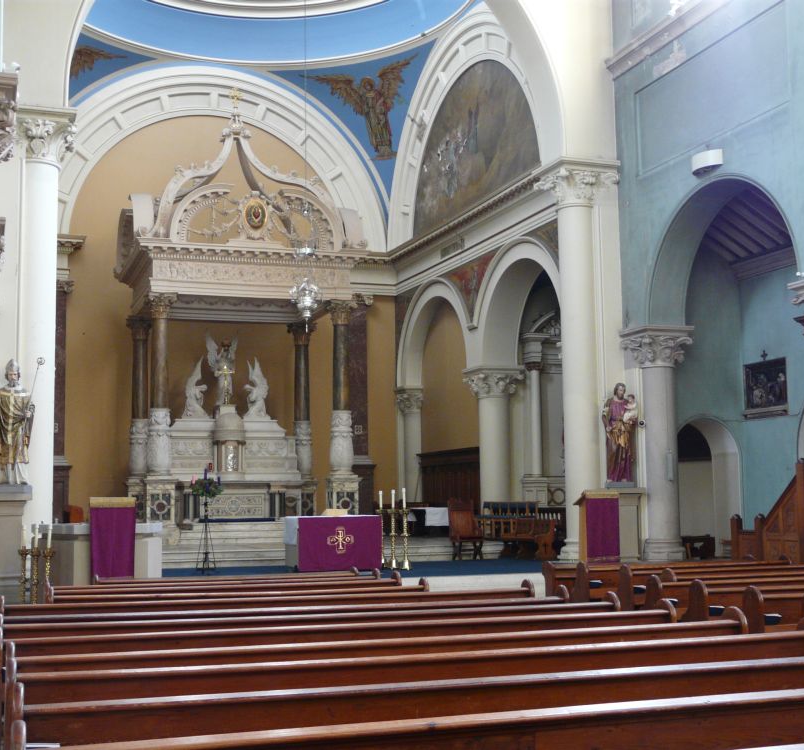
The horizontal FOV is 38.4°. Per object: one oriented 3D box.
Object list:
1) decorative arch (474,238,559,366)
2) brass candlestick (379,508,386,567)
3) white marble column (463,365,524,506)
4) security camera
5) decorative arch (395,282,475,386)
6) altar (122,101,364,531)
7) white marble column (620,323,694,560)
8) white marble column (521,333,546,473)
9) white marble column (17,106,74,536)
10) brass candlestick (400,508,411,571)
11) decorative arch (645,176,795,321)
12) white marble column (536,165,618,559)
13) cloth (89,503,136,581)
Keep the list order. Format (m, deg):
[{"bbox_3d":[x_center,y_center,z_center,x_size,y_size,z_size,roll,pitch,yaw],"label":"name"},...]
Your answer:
[{"bbox_3d":[2.845,-1.703,25.453,0.800,2.700,5.100,2,-6,-19],"label":"decorative arch"},{"bbox_3d":[-0.339,2.908,20.718,0.190,1.050,0.190,0,-6,0],"label":"brass candlestick"},{"bbox_3d":[2.173,1.697,27.284,1.020,3.650,1.020,2,-6,-19],"label":"white marble column"},{"bbox_3d":[5.126,-3.578,19.538,0.270,0.310,0.500,2,-6,-19],"label":"security camera"},{"bbox_3d":[1.106,-1.209,30.594,0.800,2.700,5.400,2,-6,-19],"label":"decorative arch"},{"bbox_3d":[-4.085,-1.863,28.477,5.300,10.660,5.300,2,-6,-19],"label":"altar"},{"bbox_3d":[4.965,1.345,22.325,1.020,4.400,1.020,2,-6,-19],"label":"white marble column"},{"bbox_3d":[3.222,0.750,27.788,0.450,3.300,0.450,2,-6,-19],"label":"white marble column"},{"bbox_3d":[-5.986,-0.542,18.990,1.000,7.640,1.000,2,-6,-19],"label":"white marble column"},{"bbox_3d":[0.044,2.829,19.830,0.170,1.030,0.170,2,-6,-19],"label":"brass candlestick"},{"bbox_3d":[5.579,-2.239,19.589,0.800,2.170,4.300,2,-6,-19],"label":"decorative arch"},{"bbox_3d":[3.478,-0.322,22.672,1.080,7.800,1.080,2,-6,-19],"label":"white marble column"},{"bbox_3d":[-4.218,2.477,16.897,0.650,1.060,0.070,2,-6,-19],"label":"cloth"}]

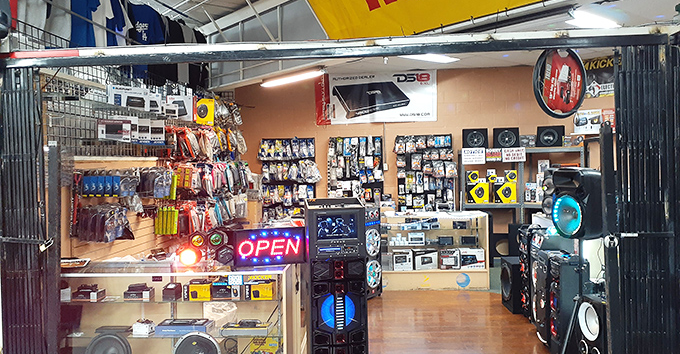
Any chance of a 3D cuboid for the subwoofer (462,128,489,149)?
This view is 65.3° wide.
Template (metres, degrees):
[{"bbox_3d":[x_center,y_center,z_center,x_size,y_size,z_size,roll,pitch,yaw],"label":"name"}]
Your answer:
[{"bbox_3d":[2.171,-0.620,8.500,0.395,0.310,0.300,-1,2,9],"label":"subwoofer"}]

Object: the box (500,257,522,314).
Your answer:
[{"bbox_3d":[2.060,1.208,5.903,0.380,0.520,0.430,-1,1,5],"label":"box"}]

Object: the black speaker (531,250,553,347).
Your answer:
[{"bbox_3d":[2.032,1.080,4.892,0.350,0.830,0.460,-1,1,0],"label":"black speaker"}]

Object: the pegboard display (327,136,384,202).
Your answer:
[{"bbox_3d":[0.277,-0.015,8.753,0.891,1.280,0.160,-1,1,4],"label":"pegboard display"}]

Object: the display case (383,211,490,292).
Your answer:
[{"bbox_3d":[1.096,0.975,7.105,1.660,0.960,0.530,-1,1,4],"label":"display case"}]

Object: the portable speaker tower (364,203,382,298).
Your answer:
[{"bbox_3d":[0.247,0.923,6.551,0.360,1.130,0.390,0,2,35],"label":"portable speaker tower"}]

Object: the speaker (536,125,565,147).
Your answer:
[{"bbox_3d":[3.254,-0.632,8.200,0.410,0.310,0.300,0,2,27],"label":"speaker"}]

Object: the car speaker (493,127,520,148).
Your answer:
[{"bbox_3d":[2.610,-0.606,8.334,0.398,0.317,0.340,-1,2,15],"label":"car speaker"}]

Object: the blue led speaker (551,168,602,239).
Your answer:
[{"bbox_3d":[1.840,0.202,4.050,0.290,0.535,0.355,-2,2,-22],"label":"blue led speaker"}]

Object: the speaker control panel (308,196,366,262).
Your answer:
[{"bbox_3d":[-0.037,0.351,3.730,0.390,0.390,0.320,-1,1,-7],"label":"speaker control panel"}]

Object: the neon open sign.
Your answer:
[{"bbox_3d":[-0.485,0.490,3.700,0.500,0.250,0.030,-2,2,-18],"label":"neon open sign"}]

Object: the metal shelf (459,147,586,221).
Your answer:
[{"bbox_3d":[2.820,0.476,8.300,1.820,1.830,0.550,-1,2,13],"label":"metal shelf"}]

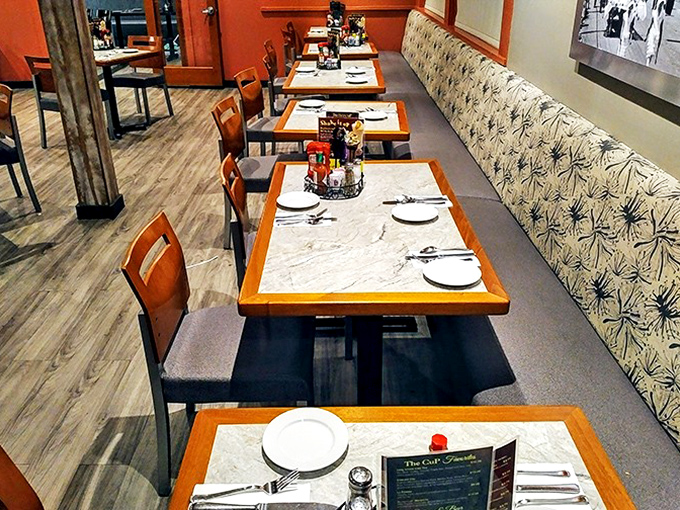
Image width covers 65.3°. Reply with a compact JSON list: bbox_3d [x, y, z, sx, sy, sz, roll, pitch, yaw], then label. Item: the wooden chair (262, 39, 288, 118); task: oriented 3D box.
[{"bbox_3d":[-0.482,-1.798,5.631,0.510,0.870,0.450,2,29,3],"label":"wooden chair"}]

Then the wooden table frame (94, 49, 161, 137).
[{"bbox_3d":[-2.422,-1.745,5.656,0.765,0.755,0.765,11,31,19],"label":"wooden table frame"}]

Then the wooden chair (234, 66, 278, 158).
[{"bbox_3d":[-0.487,-1.004,4.185,0.510,0.870,0.450,4,29,7],"label":"wooden chair"}]

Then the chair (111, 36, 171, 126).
[{"bbox_3d":[-2.290,-2.007,6.014,0.450,0.870,0.510,11,31,19],"label":"chair"}]

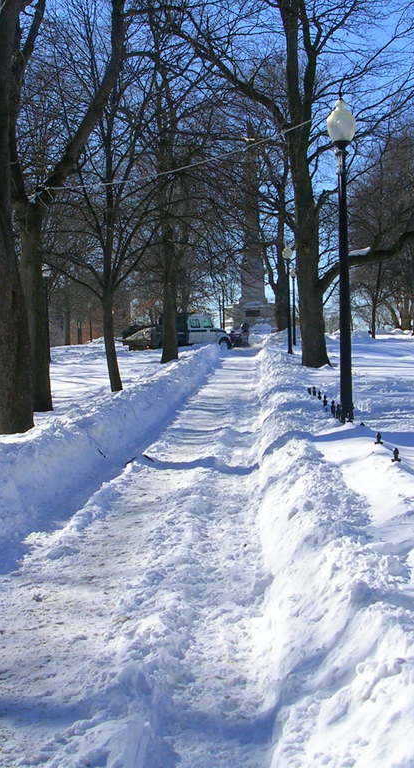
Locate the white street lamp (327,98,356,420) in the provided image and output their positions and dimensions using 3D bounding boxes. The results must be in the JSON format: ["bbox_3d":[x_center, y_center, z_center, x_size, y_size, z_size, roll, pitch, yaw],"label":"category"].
[{"bbox_3d":[1.971,-1.787,16.200,0.410,4.660,0.410,-1,1,0],"label":"white street lamp"}]

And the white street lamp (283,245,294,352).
[{"bbox_3d":[3.275,-3.403,45.000,0.410,4.500,0.410,-1,1,0],"label":"white street lamp"}]

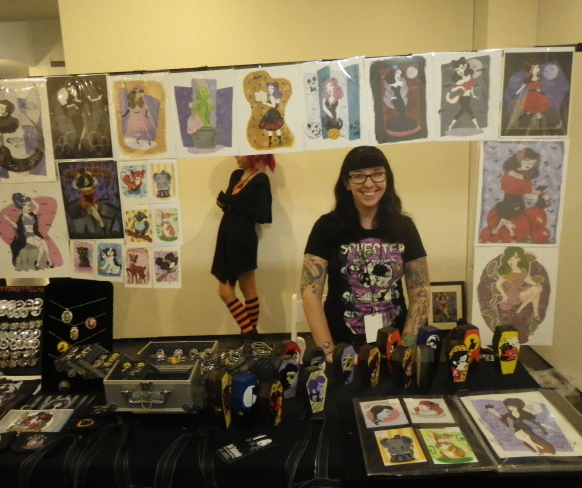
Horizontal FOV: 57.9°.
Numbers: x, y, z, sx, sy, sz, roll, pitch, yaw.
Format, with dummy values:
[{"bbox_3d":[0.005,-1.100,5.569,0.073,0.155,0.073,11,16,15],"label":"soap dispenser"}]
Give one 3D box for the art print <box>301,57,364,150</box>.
[{"bbox_3d":[0.146,-0.459,1.747,0.218,0.283,0.010,-3,11,5],"label":"art print"}]

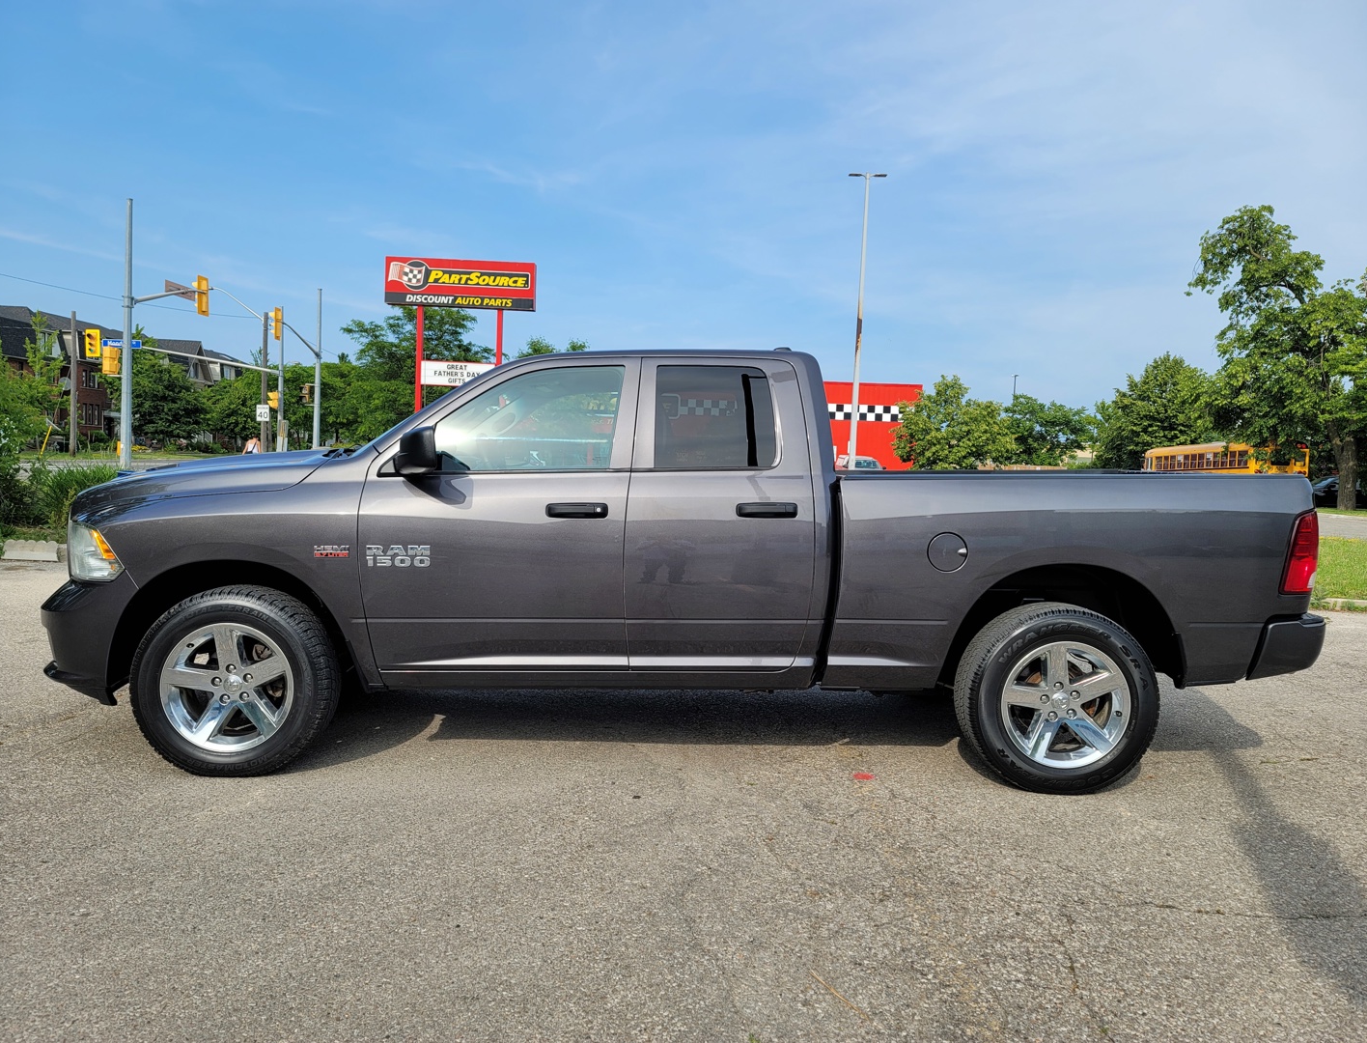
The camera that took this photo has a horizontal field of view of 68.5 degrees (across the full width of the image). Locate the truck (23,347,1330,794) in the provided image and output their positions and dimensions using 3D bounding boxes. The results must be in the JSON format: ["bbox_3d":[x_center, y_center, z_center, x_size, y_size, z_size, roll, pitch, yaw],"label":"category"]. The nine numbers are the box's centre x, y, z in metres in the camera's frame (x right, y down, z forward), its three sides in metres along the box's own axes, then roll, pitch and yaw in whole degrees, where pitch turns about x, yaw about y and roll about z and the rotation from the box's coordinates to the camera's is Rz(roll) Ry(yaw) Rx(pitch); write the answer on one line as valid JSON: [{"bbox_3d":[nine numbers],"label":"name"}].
[{"bbox_3d":[-0.041,0.107,5.278,5.820,1.950,2.080,2,4,-1],"label":"truck"}]

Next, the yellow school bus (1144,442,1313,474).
[{"bbox_3d":[25.600,-2.040,48.700,2.450,3.100,11.600,2,3,2],"label":"yellow school bus"}]

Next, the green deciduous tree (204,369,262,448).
[{"bbox_3d":[-28.628,-7.166,64.000,4.300,5.200,4.300,2,3,0],"label":"green deciduous tree"}]

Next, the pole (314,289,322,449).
[{"bbox_3d":[-16.745,-6.362,46.000,0.350,8.610,0.350,2,4,0],"label":"pole"}]

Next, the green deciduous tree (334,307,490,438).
[{"bbox_3d":[-15.466,-8.188,58.000,9.000,8.700,8.600,2,3,0],"label":"green deciduous tree"}]

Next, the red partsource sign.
[{"bbox_3d":[-6.336,-6.721,28.500,4.250,1.360,0.450,1,4,-5],"label":"red partsource sign"}]

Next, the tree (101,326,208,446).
[{"bbox_3d":[-31.115,-7.882,59.000,6.200,7.100,6.000,2,3,0],"label":"tree"}]

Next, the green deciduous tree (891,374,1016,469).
[{"bbox_3d":[11.291,-3.430,42.000,5.200,5.600,5.000,2,3,0],"label":"green deciduous tree"}]

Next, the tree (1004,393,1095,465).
[{"bbox_3d":[28.394,-6.408,78.000,7.100,7.160,6.900,2,4,0],"label":"tree"}]

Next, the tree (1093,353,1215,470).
[{"bbox_3d":[32.283,-6.826,69.000,8.400,9.390,8.200,2,4,0],"label":"tree"}]

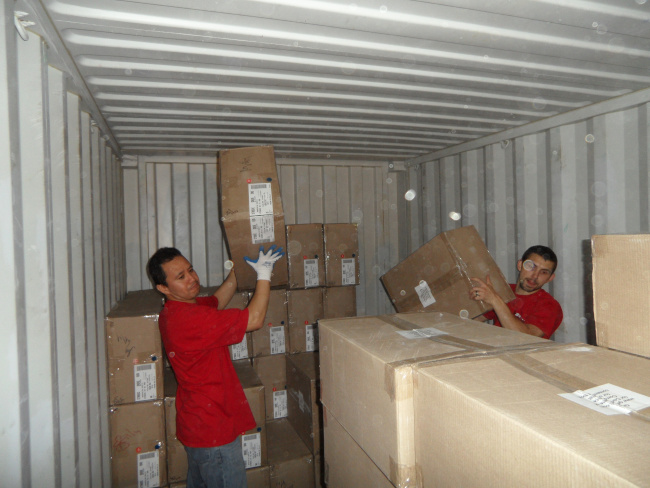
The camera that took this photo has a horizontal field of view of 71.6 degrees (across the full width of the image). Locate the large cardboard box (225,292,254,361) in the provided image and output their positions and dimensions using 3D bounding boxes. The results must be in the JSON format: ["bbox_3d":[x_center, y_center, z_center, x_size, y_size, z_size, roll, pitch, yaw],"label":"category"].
[{"bbox_3d":[-0.741,0.565,3.327,0.264,0.456,0.565,-2,1,-19],"label":"large cardboard box"}]

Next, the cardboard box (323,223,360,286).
[{"bbox_3d":[0.039,0.079,3.582,0.264,0.456,0.565,-2,1,-19],"label":"cardboard box"}]

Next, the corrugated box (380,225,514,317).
[{"bbox_3d":[0.681,0.251,2.585,0.264,0.456,0.570,-11,-21,-37],"label":"corrugated box"}]

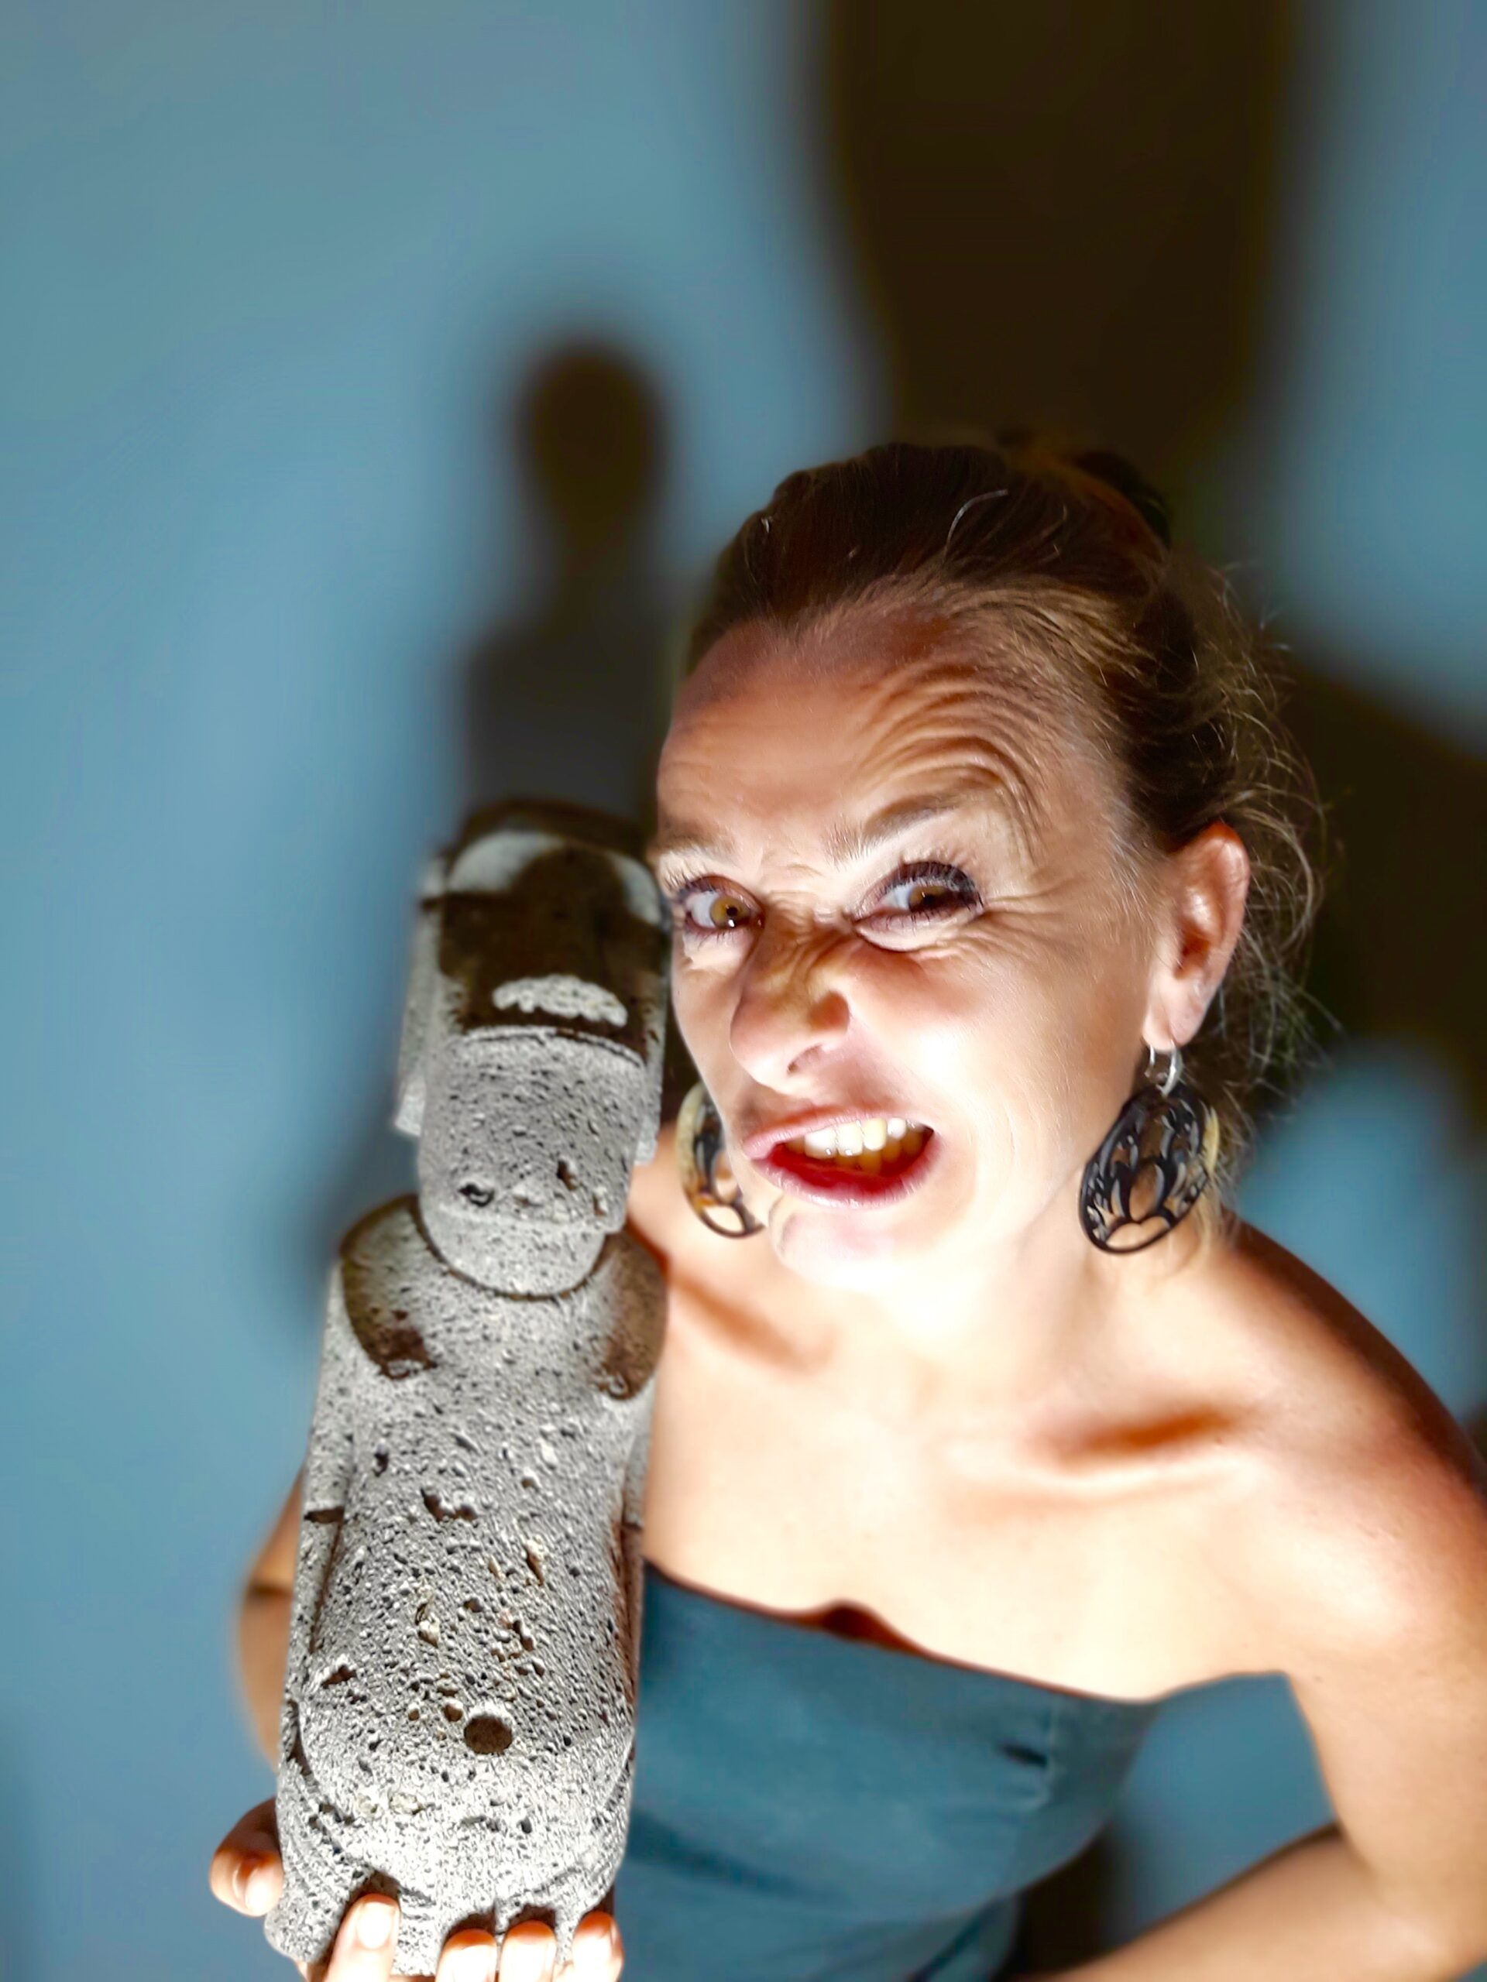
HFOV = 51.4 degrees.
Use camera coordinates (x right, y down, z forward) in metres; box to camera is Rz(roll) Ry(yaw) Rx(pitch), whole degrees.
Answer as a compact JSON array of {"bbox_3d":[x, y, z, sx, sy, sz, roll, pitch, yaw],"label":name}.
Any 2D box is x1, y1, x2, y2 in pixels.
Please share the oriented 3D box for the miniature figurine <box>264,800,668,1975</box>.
[{"bbox_3d":[-0.086,0.114,0.530,0.108,0.360,0.090,7,-22,-14],"label":"miniature figurine"}]

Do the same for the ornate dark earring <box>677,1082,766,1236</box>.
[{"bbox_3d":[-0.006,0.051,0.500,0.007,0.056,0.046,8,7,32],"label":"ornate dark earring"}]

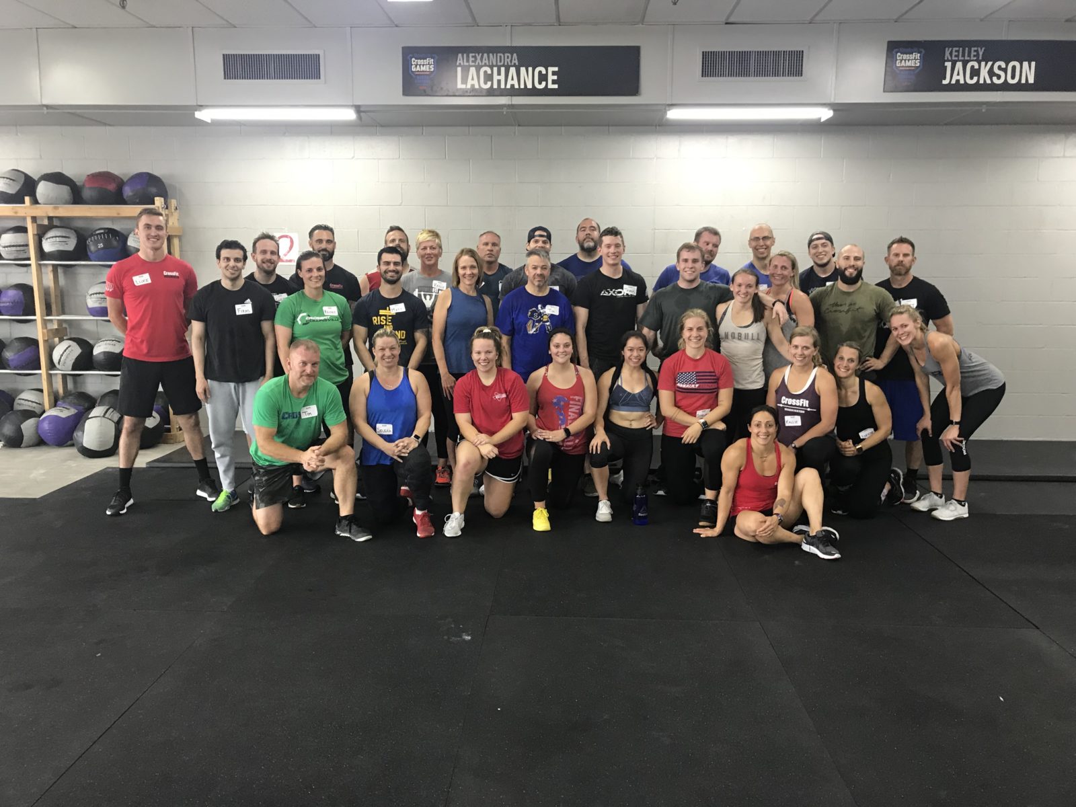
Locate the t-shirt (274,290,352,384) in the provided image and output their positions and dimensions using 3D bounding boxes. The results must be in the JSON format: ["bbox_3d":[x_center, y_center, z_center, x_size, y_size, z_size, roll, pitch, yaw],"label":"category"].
[{"bbox_3d":[-1.472,-0.445,5.714,0.482,0.597,0.280,-2,9,-12],"label":"t-shirt"}]

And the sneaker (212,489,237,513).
[{"bbox_3d":[-2.024,0.613,5.648,0.102,0.115,0.280,3,10,14],"label":"sneaker"}]

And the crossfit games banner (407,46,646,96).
[{"bbox_3d":[-0.129,-2.525,6.619,1.805,0.370,0.025,0,9,2],"label":"crossfit games banner"}]

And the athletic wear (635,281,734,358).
[{"bbox_3d":[0.998,-0.532,5.956,0.630,0.600,0.300,1,9,4],"label":"athletic wear"}]

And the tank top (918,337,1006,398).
[{"bbox_3d":[2.624,-0.214,5.418,0.550,0.270,0.340,35,1,-15],"label":"tank top"}]

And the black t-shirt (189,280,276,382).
[{"bbox_3d":[-2.010,-0.485,5.722,0.516,0.653,0.280,-2,9,-15],"label":"black t-shirt"}]

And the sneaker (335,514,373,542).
[{"bbox_3d":[-1.071,0.715,5.061,0.282,0.120,0.105,6,11,31],"label":"sneaker"}]

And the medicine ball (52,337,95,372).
[{"bbox_3d":[-4.271,-0.429,8.000,0.360,0.352,0.360,0,9,0],"label":"medicine ball"}]

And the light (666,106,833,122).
[{"bbox_3d":[1.655,-2.290,6.906,1.270,0.075,0.280,0,9,2],"label":"light"}]

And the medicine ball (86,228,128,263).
[{"bbox_3d":[-3.748,-1.351,7.575,0.350,0.350,0.350,0,9,0],"label":"medicine ball"}]

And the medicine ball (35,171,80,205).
[{"bbox_3d":[-4.140,-1.816,7.506,0.350,0.350,0.350,0,10,0],"label":"medicine ball"}]

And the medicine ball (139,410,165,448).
[{"bbox_3d":[-3.400,0.221,7.484,0.350,0.350,0.350,0,9,0],"label":"medicine ball"}]

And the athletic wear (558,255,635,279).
[{"bbox_3d":[0.408,-0.793,6.648,0.660,0.700,0.330,1,9,2],"label":"athletic wear"}]

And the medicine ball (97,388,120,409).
[{"bbox_3d":[-3.730,0.055,7.753,0.350,0.350,0.350,0,10,0],"label":"medicine ball"}]

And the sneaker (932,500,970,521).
[{"bbox_3d":[2.607,0.667,5.494,0.260,0.115,0.098,-5,10,-28],"label":"sneaker"}]

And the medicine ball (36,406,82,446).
[{"bbox_3d":[-4.068,0.195,7.409,0.335,0.330,0.335,0,10,0],"label":"medicine ball"}]

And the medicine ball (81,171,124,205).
[{"bbox_3d":[-3.659,-1.794,7.343,0.340,0.315,0.340,0,10,0],"label":"medicine ball"}]

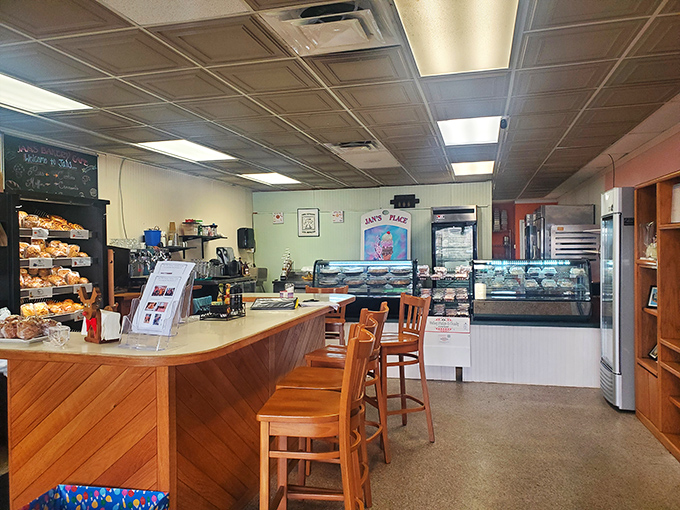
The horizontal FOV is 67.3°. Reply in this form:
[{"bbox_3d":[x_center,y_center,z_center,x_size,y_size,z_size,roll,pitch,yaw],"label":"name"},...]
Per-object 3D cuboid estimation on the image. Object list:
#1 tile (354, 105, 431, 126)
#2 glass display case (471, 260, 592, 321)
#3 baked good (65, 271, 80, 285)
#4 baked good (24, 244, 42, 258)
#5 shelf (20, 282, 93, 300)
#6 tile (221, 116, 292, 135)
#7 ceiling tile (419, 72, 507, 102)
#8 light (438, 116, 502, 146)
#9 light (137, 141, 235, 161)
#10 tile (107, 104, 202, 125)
[{"bbox_3d":[0.449,-1.185,4.312,0.600,0.030,0.600,-1,1,15],"label":"tile"},{"bbox_3d":[2.106,0.372,5.740,1.200,0.660,0.670,0,1,15],"label":"glass display case"},{"bbox_3d":[-2.387,0.219,4.556,0.100,0.110,0.105,-1,1,15],"label":"baked good"},{"bbox_3d":[-2.495,-0.029,4.158,0.100,0.110,0.110,-1,1,15],"label":"baked good"},{"bbox_3d":[-2.589,0.302,4.378,0.420,0.090,0.800,-1,1,15],"label":"shelf"},{"bbox_3d":[-0.732,-1.175,4.645,0.605,0.030,0.605,0,1,15],"label":"tile"},{"bbox_3d":[0.880,-1.177,3.585,0.605,0.030,0.605,0,1,15],"label":"ceiling tile"},{"bbox_3d":[1.272,-1.214,5.058,0.590,0.070,1.200,0,1,15],"label":"light"},{"bbox_3d":[-1.674,-1.192,5.824,0.600,0.050,1.200,-1,1,15],"label":"light"},{"bbox_3d":[-1.476,-1.153,4.193,0.600,0.030,0.600,-1,1,15],"label":"tile"}]

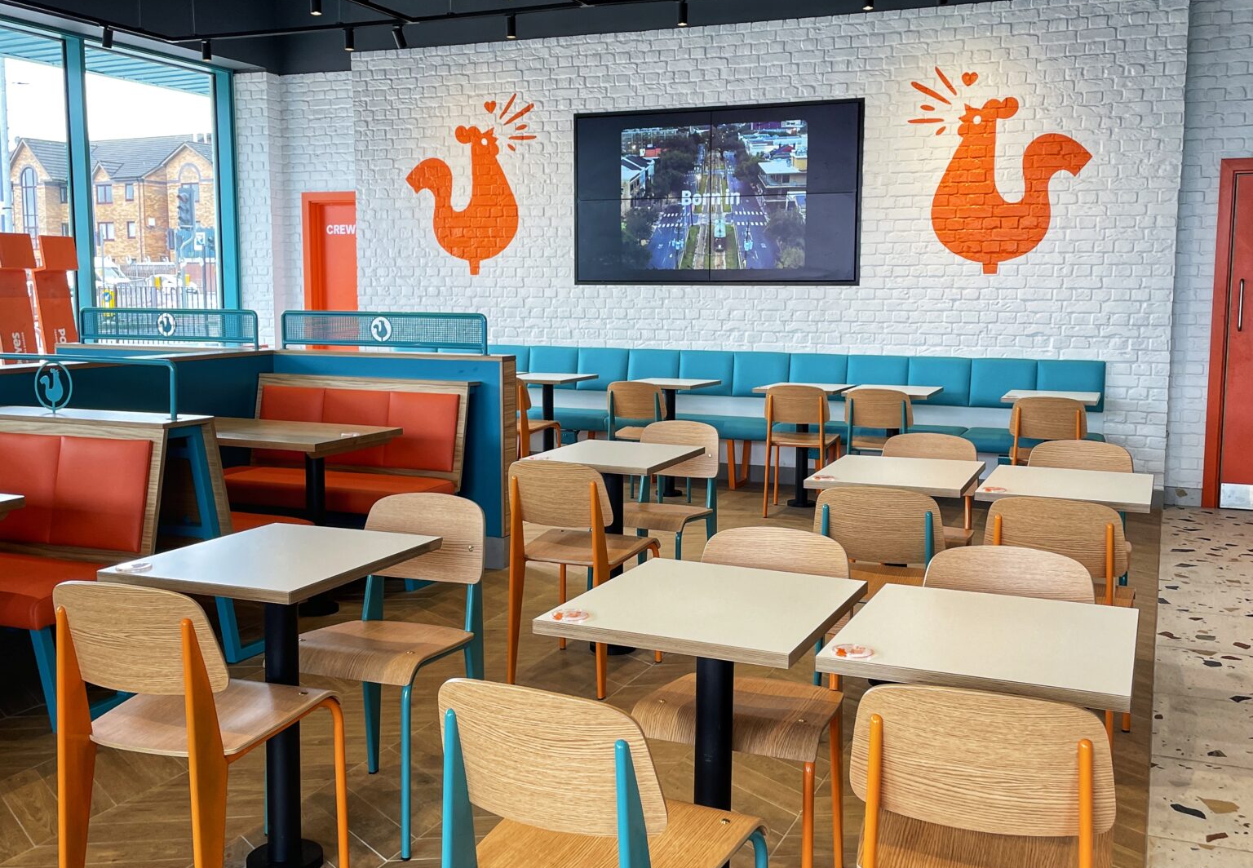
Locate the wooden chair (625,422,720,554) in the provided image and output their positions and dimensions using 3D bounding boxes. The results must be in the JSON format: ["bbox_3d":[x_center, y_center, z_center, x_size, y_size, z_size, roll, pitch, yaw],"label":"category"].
[{"bbox_3d":[0.134,0.375,5.200,0.418,0.802,0.491,4,8,29],"label":"wooden chair"}]

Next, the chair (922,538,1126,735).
[{"bbox_3d":[0.766,0.678,2.614,0.418,0.802,0.491,3,7,21],"label":"chair"}]

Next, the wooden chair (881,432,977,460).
[{"bbox_3d":[1.126,0.429,4.767,0.418,0.802,0.491,2,7,17],"label":"wooden chair"}]

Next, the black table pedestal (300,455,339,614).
[{"bbox_3d":[-1.307,0.399,5.307,0.175,0.720,0.175,3,7,23],"label":"black table pedestal"}]

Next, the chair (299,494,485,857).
[{"bbox_3d":[-0.633,0.597,3.263,0.418,0.802,0.491,3,7,20],"label":"chair"}]

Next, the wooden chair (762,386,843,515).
[{"bbox_3d":[1.079,0.096,7.723,0.415,0.790,0.495,2,7,18],"label":"wooden chair"}]

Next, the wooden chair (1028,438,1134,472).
[{"bbox_3d":[1.640,0.452,4.588,0.418,0.802,0.491,3,7,21],"label":"wooden chair"}]

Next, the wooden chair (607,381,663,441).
[{"bbox_3d":[0.136,0.057,7.939,0.418,0.802,0.491,3,7,22],"label":"wooden chair"}]

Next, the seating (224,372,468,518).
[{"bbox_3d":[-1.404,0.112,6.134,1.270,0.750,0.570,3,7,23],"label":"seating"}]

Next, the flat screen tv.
[{"bbox_3d":[0.614,-1.655,8.792,2.113,1.227,0.090,3,7,23],"label":"flat screen tv"}]

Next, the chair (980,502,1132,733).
[{"bbox_3d":[1.290,0.558,3.751,0.415,0.790,0.495,3,7,25],"label":"chair"}]

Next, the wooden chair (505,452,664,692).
[{"bbox_3d":[-0.150,0.461,4.447,0.418,0.802,0.491,3,7,24],"label":"wooden chair"}]

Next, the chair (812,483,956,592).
[{"bbox_3d":[0.804,0.530,3.889,0.418,0.802,0.491,3,7,20],"label":"chair"}]

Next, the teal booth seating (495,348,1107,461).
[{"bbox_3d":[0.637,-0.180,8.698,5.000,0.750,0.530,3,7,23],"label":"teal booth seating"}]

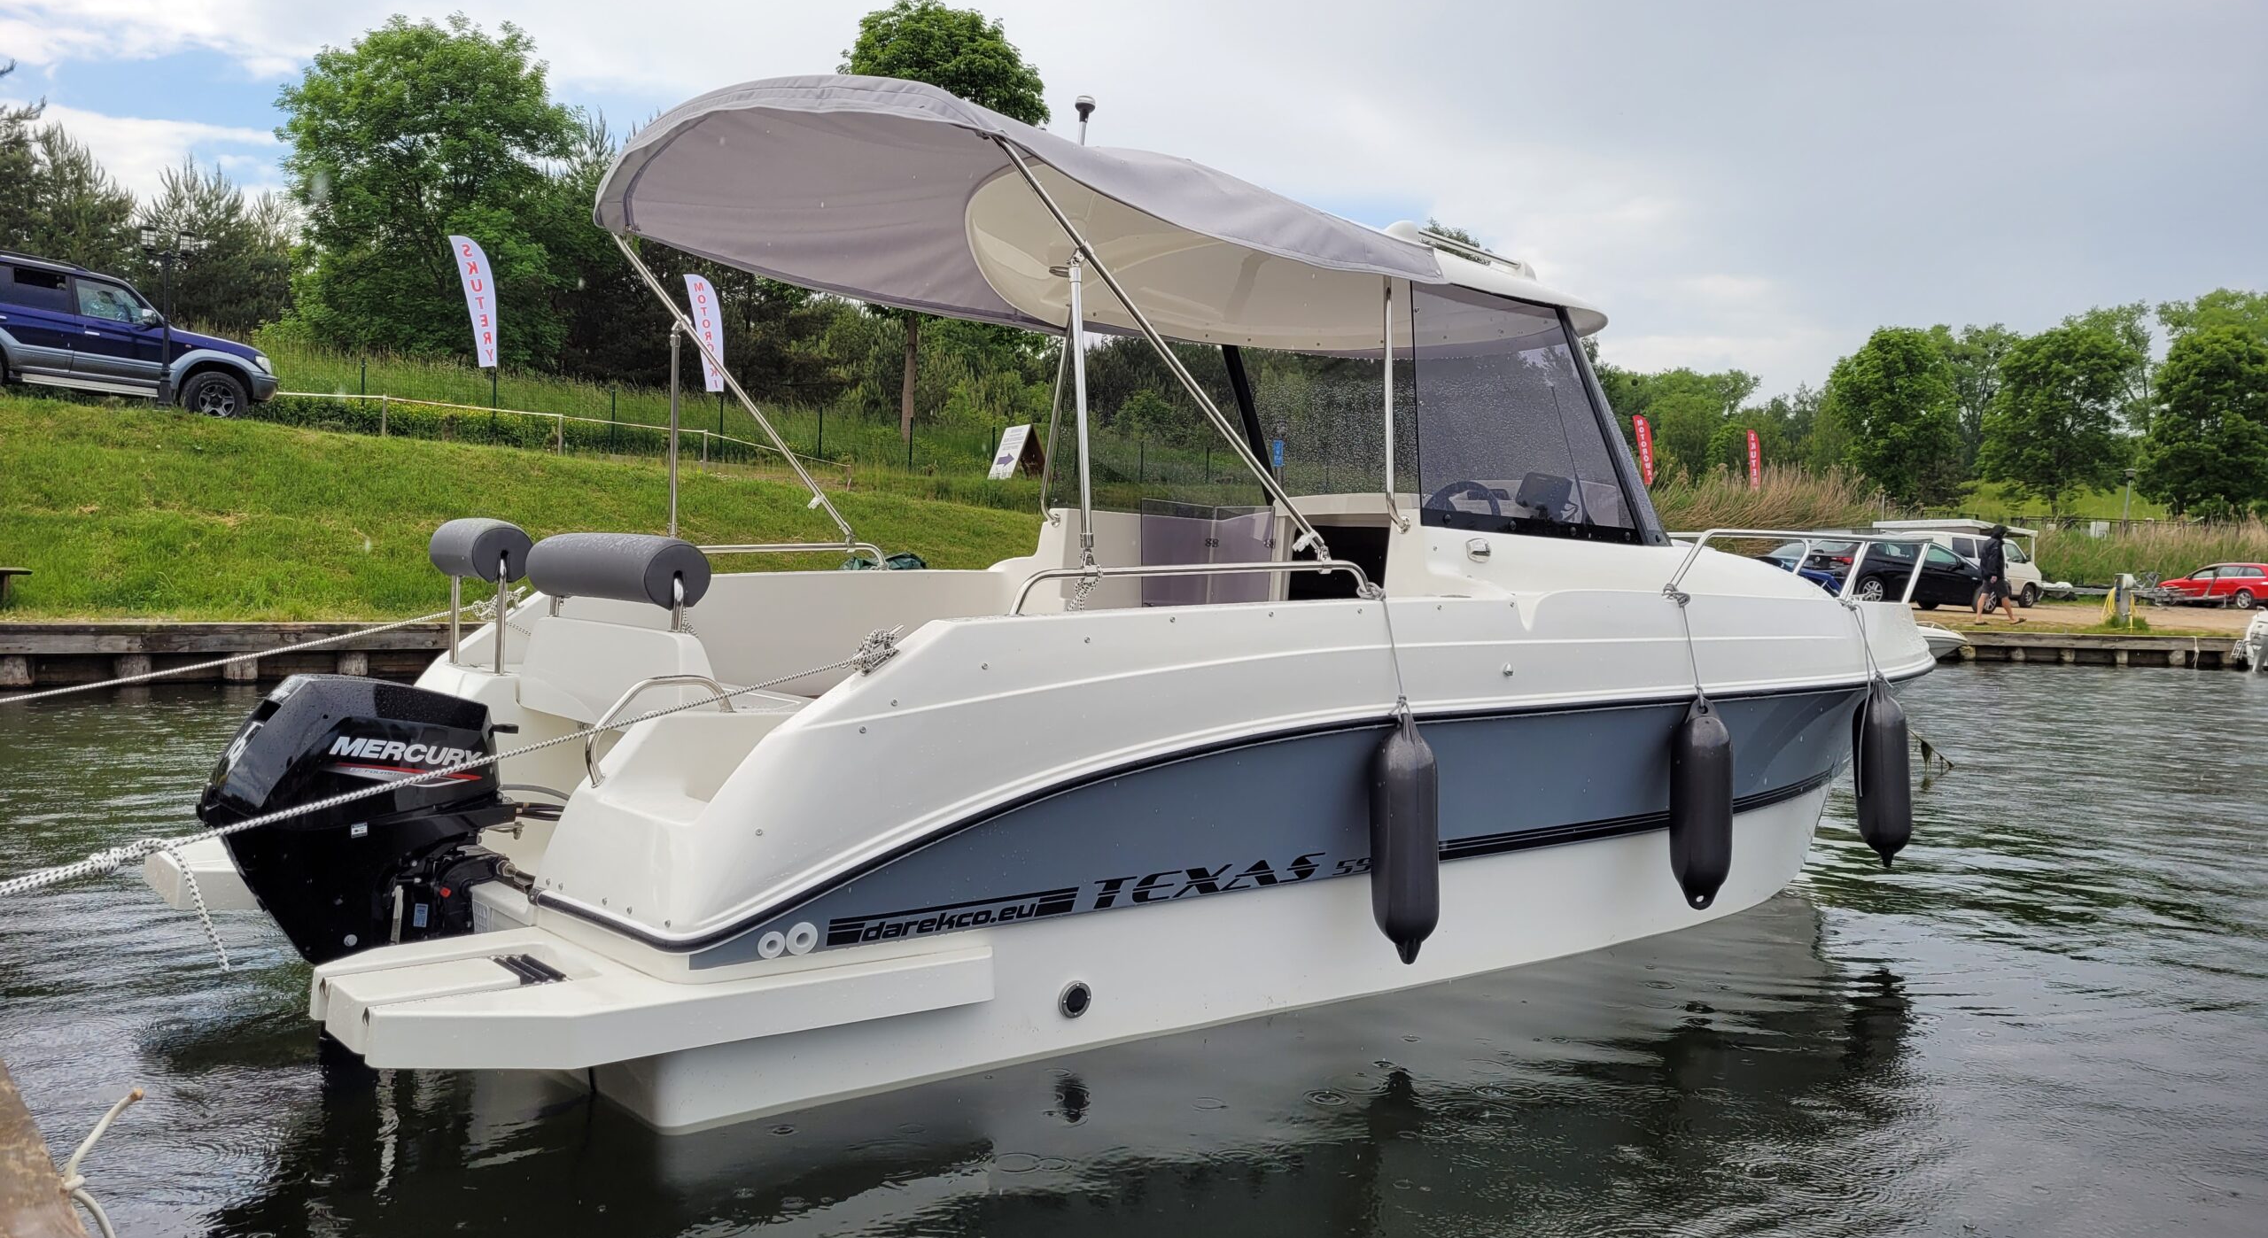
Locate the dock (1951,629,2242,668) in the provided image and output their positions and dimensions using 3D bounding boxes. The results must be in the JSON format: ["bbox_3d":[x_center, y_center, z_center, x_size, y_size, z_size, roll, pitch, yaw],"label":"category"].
[{"bbox_3d":[13.700,0.420,24.300,4.400,0.520,0.600,1,1,10],"label":"dock"}]

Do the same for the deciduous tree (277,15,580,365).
[{"bbox_3d":[-17.700,-10.600,43.000,7.600,9.200,7.200,1,1,0],"label":"deciduous tree"}]

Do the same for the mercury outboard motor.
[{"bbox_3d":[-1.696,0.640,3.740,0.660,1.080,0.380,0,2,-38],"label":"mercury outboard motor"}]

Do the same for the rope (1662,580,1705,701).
[{"bbox_3d":[1.530,0.065,4.730,0.090,0.310,0.140,0,2,-38],"label":"rope"}]

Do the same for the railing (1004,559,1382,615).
[{"bbox_3d":[0.165,-0.070,3.770,1.060,0.130,0.050,0,2,-38],"label":"railing"}]

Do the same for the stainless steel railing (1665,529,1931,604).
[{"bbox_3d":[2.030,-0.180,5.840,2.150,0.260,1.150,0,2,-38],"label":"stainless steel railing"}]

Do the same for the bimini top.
[{"bbox_3d":[-0.030,-1.150,5.040,2.450,0.570,2.100,0,2,-38],"label":"bimini top"}]

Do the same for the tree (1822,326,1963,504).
[{"bbox_3d":[35.600,-9.400,80.000,6.800,9.000,6.500,1,1,0],"label":"tree"}]

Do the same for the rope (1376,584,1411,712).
[{"bbox_3d":[0.610,0.067,4.020,0.060,0.310,0.100,0,2,-38],"label":"rope"}]

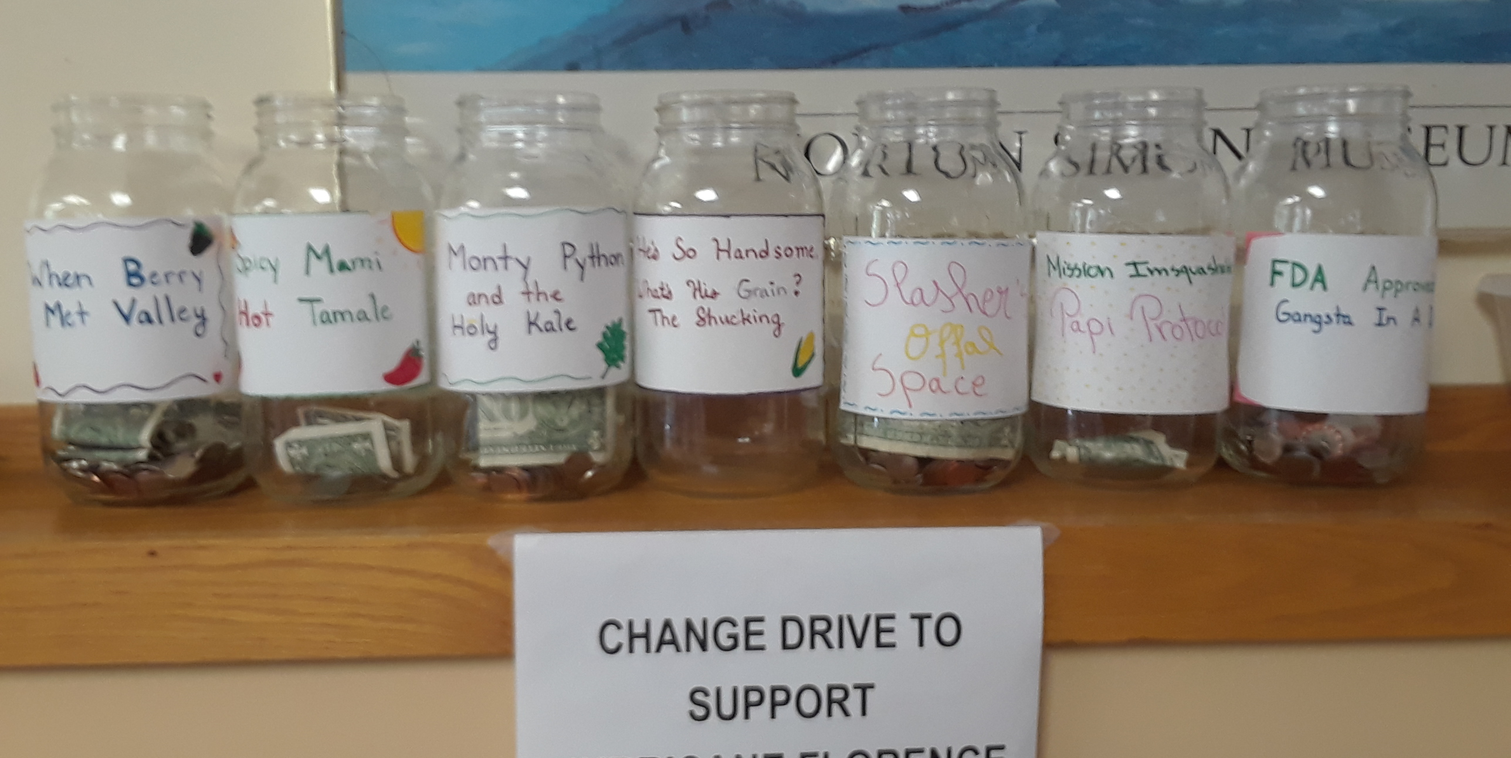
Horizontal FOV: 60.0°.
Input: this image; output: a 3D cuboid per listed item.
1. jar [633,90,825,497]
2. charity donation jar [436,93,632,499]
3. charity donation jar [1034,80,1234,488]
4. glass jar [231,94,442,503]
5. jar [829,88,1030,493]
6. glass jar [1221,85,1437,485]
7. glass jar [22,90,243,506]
[{"bbox_3d":[-0.016,-0.052,0.791,0.115,0.232,0.115,-1,7,0],"label":"jar"},{"bbox_3d":[-0.133,-0.051,0.790,0.115,0.232,0.115,-1,7,-7],"label":"charity donation jar"},{"bbox_3d":[0.230,-0.056,0.805,0.115,0.232,0.115,-1,7,1],"label":"charity donation jar"},{"bbox_3d":[-0.249,-0.049,0.787,0.115,0.232,0.115,-1,7,-5],"label":"glass jar"},{"bbox_3d":[0.104,-0.053,0.793,0.115,0.232,0.115,-1,7,0],"label":"jar"},{"bbox_3d":[0.350,-0.057,0.804,0.115,0.232,0.115,0,7,2],"label":"glass jar"},{"bbox_3d":[-0.370,-0.048,0.788,0.115,0.232,0.115,-2,7,-11],"label":"glass jar"}]

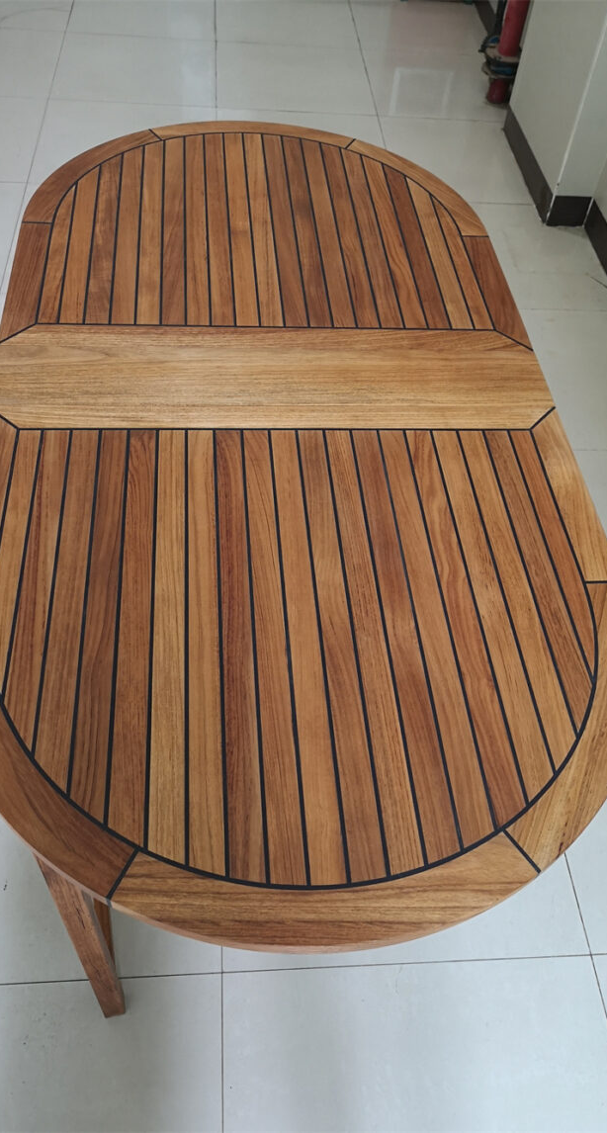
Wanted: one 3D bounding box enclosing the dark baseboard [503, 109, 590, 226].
[{"bbox_3d":[0.838,-1.404,3.064,0.136,0.100,0.664,0,51,-6],"label":"dark baseboard"}]

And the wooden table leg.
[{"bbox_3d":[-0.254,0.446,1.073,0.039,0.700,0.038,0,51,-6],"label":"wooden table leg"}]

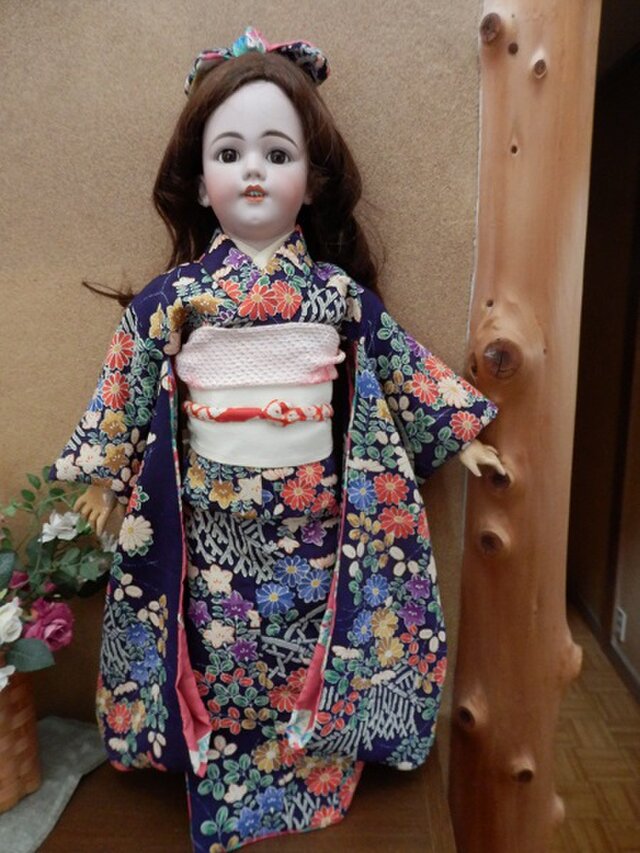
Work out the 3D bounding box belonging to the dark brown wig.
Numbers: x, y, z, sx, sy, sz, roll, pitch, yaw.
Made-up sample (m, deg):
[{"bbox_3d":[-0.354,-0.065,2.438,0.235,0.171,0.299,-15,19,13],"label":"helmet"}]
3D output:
[{"bbox_3d":[-0.052,-0.233,0.586,0.215,0.225,0.155,-1,7,-5],"label":"dark brown wig"}]

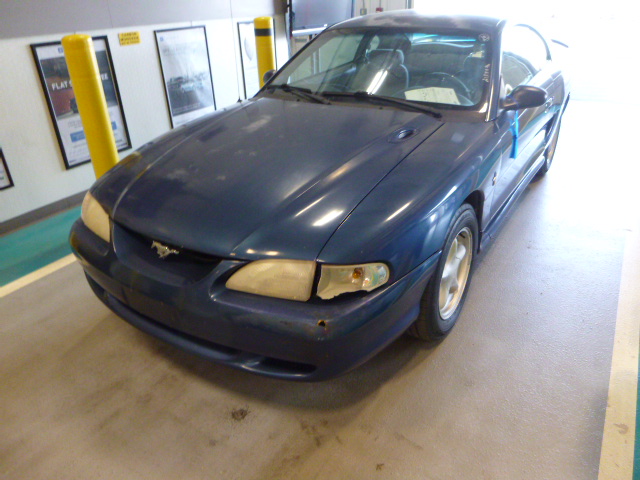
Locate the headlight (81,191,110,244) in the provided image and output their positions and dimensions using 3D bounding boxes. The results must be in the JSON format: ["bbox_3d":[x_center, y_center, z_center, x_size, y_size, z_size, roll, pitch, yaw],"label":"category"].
[{"bbox_3d":[-0.976,-0.098,2.023,0.330,0.185,0.150,23,37,38],"label":"headlight"}]

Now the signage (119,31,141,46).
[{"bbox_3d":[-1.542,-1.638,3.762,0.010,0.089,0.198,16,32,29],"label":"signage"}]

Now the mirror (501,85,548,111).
[{"bbox_3d":[1.038,-0.726,2.368,0.230,0.135,0.150,16,33,30],"label":"mirror"}]

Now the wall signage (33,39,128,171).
[{"bbox_3d":[-1.804,-1.058,3.572,0.025,0.887,0.600,16,32,29],"label":"wall signage"}]

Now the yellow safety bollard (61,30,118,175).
[{"bbox_3d":[-1.586,-0.768,3.322,0.180,1.260,0.180,16,32,29],"label":"yellow safety bollard"}]

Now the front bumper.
[{"bbox_3d":[-0.470,0.126,2.005,1.780,0.480,0.590,16,33,30],"label":"front bumper"}]

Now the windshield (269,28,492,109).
[{"bbox_3d":[0.346,-1.065,2.793,1.460,0.150,0.760,16,62,30],"label":"windshield"}]

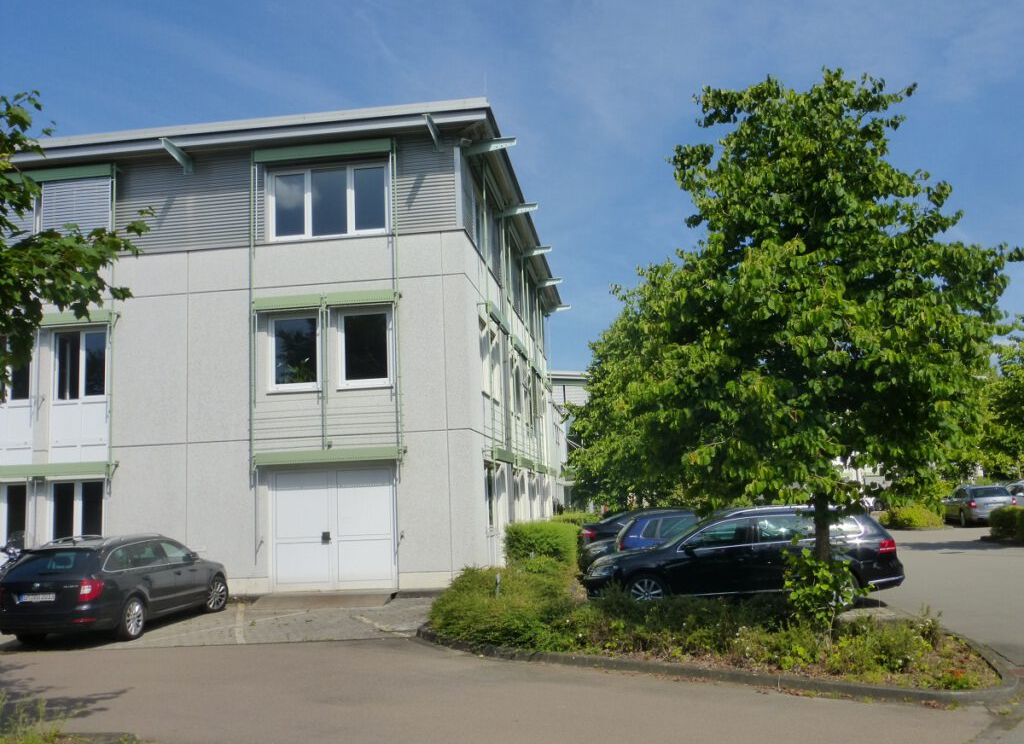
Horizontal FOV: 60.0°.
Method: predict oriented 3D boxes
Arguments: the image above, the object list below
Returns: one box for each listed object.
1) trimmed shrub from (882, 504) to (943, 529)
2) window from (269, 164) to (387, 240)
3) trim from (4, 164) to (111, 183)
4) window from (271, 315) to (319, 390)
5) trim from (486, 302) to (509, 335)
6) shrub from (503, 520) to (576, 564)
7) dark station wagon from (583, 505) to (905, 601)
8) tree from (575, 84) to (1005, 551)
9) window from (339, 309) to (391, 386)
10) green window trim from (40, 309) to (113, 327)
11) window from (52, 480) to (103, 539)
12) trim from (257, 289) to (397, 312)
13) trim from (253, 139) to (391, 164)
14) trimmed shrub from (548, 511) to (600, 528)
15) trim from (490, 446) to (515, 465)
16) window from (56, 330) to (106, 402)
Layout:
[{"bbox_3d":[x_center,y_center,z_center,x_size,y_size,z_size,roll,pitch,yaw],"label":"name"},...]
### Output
[{"bbox_3d":[14.802,5.354,32.798,2.050,0.920,1.800,-3,-8,7],"label":"trimmed shrub"},{"bbox_3d":[-4.123,-3.820,19.952,2.744,1.658,0.130,-3,-8,7],"label":"window"},{"bbox_3d":[-10.594,-4.566,20.516,2.950,0.259,0.180,-3,-8,7],"label":"trim"},{"bbox_3d":[-4.771,-0.424,19.581,1.143,1.722,0.130,-3,-8,7],"label":"window"},{"bbox_3d":[-0.301,-1.298,22.144,0.160,0.274,3.244,-3,-8,7],"label":"trim"},{"bbox_3d":[0.639,3.803,18.323,1.250,1.160,3.000,-3,-8,7],"label":"shrub"},{"bbox_3d":[3.407,2.841,13.678,4.770,1.510,1.830,-3,-8,3],"label":"dark station wagon"},{"bbox_3d":[3.677,-0.390,11.300,5.000,7.095,4.700,-3,-8,7],"label":"tree"},{"bbox_3d":[-3.204,-0.527,19.300,1.152,1.698,0.120,-3,-8,7],"label":"window"},{"bbox_3d":[-9.781,-1.181,19.911,1.751,0.269,0.160,-3,-8,7],"label":"green window trim"},{"bbox_3d":[-9.657,3.168,19.753,1.264,1.521,0.130,-3,-8,7],"label":"window"},{"bbox_3d":[-4.044,-1.542,19.191,3.218,0.282,0.160,-3,-8,7],"label":"trim"},{"bbox_3d":[-4.209,-4.896,19.665,3.161,0.291,0.160,-3,-8,7],"label":"trim"},{"bbox_3d":[2.055,5.242,28.831,1.500,1.190,5.000,-3,-8,7],"label":"trimmed shrub"},{"bbox_3d":[-0.175,2.118,22.125,0.200,0.264,3.390,-3,-8,7],"label":"trim"},{"bbox_3d":[-9.777,-0.163,20.105,1.266,1.631,0.120,-3,-8,7],"label":"window"}]

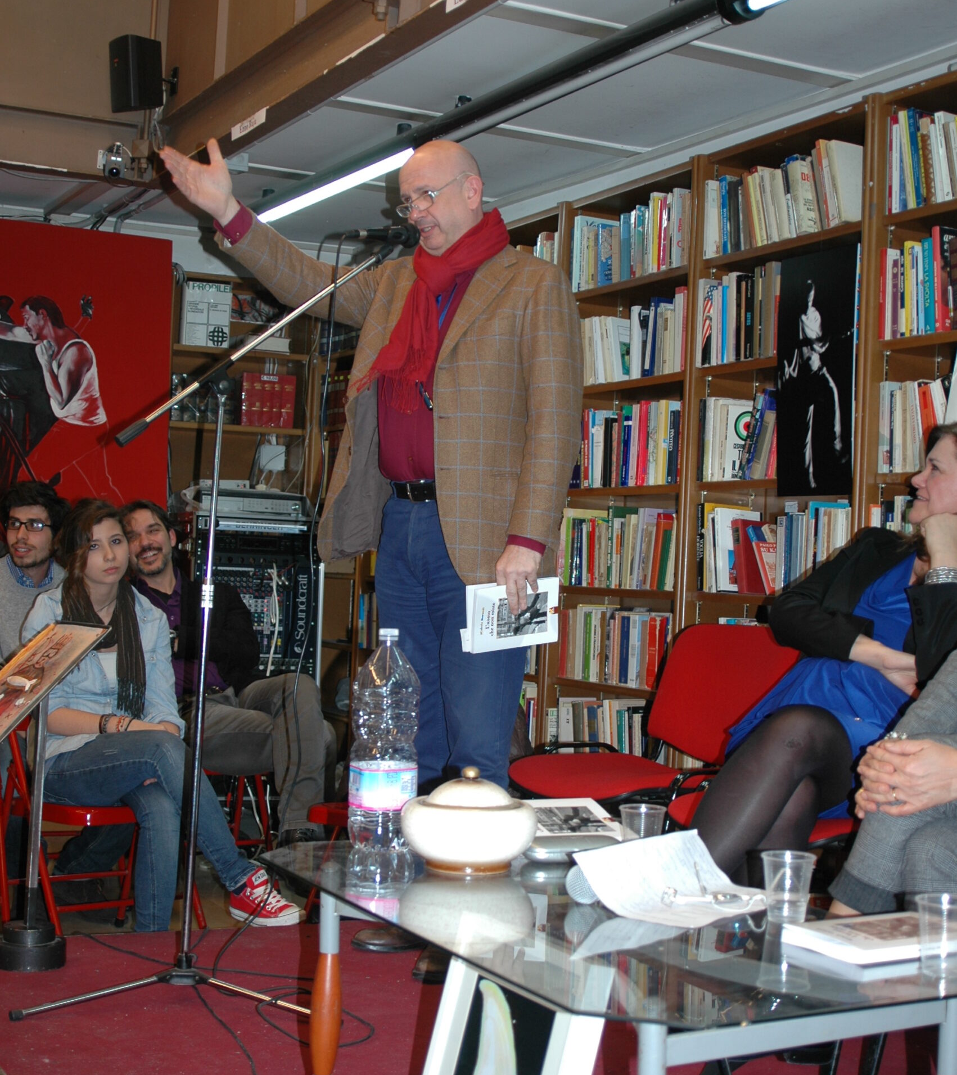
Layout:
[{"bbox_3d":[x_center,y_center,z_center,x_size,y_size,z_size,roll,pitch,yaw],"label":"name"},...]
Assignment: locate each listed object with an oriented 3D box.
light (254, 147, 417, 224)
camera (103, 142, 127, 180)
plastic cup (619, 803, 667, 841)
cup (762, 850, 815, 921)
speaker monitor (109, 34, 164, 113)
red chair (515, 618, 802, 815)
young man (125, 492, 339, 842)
[{"bbox_3d":[-0.506,-1.070,5.240,0.040,0.040,1.417,3,-1,-27],"label":"light"},{"bbox_3d":[-1.223,-1.259,5.650,0.075,0.115,0.120,2,6,-11],"label":"camera"},{"bbox_3d":[0.248,0.450,2.516,0.070,0.084,0.070,3,-1,0],"label":"plastic cup"},{"bbox_3d":[0.400,0.450,2.167,0.070,0.084,0.070,3,-1,0],"label":"cup"},{"bbox_3d":[-1.121,-1.521,5.500,0.145,0.245,0.160,-5,4,-36],"label":"speaker monitor"},{"bbox_3d":[0.345,0.540,3.451,0.550,0.780,0.530,3,-1,-34],"label":"red chair"},{"bbox_3d":[-0.877,0.561,5.490,0.540,1.330,0.750,3,-1,-33],"label":"young man"}]

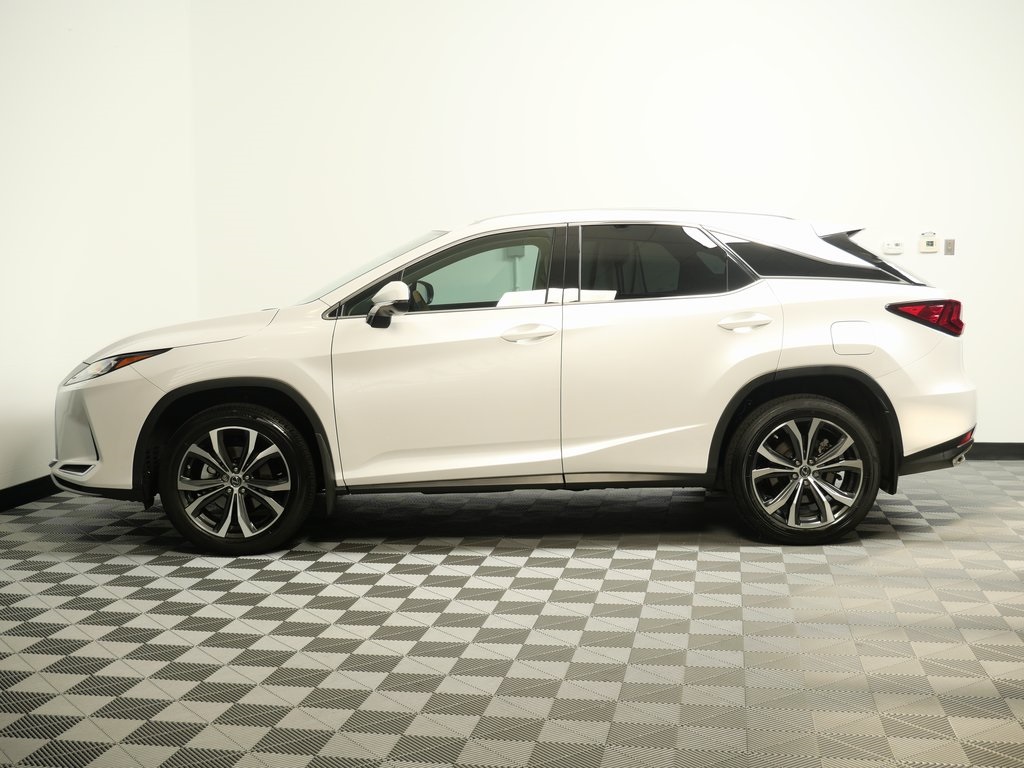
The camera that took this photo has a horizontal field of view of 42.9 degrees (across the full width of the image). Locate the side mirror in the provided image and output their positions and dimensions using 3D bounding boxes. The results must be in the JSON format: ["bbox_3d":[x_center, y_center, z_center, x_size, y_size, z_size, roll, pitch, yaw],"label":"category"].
[{"bbox_3d":[-0.590,-0.377,6.220,0.210,0.220,0.240,-1,5,-1],"label":"side mirror"}]

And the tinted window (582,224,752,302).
[{"bbox_3d":[0.759,-0.606,6.455,0.825,0.385,0.190,-1,5,-1],"label":"tinted window"}]

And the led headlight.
[{"bbox_3d":[-1.972,-0.086,6.506,0.610,0.205,0.380,-1,5,-1],"label":"led headlight"}]

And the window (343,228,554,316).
[{"bbox_3d":[-0.315,-0.554,6.436,1.055,0.425,0.190,-1,5,-1],"label":"window"}]

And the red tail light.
[{"bbox_3d":[2.061,-0.330,6.575,0.455,0.185,0.400,-1,5,-1],"label":"red tail light"}]

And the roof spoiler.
[{"bbox_3d":[1.667,-0.848,7.192,0.320,0.095,1.160,-1,5,-1],"label":"roof spoiler"}]

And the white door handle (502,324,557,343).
[{"bbox_3d":[0.083,-0.244,6.287,0.275,0.080,0.060,-1,5,-1],"label":"white door handle"}]

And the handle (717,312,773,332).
[{"bbox_3d":[1.125,-0.296,6.306,0.270,0.085,0.060,-1,5,-1],"label":"handle"}]

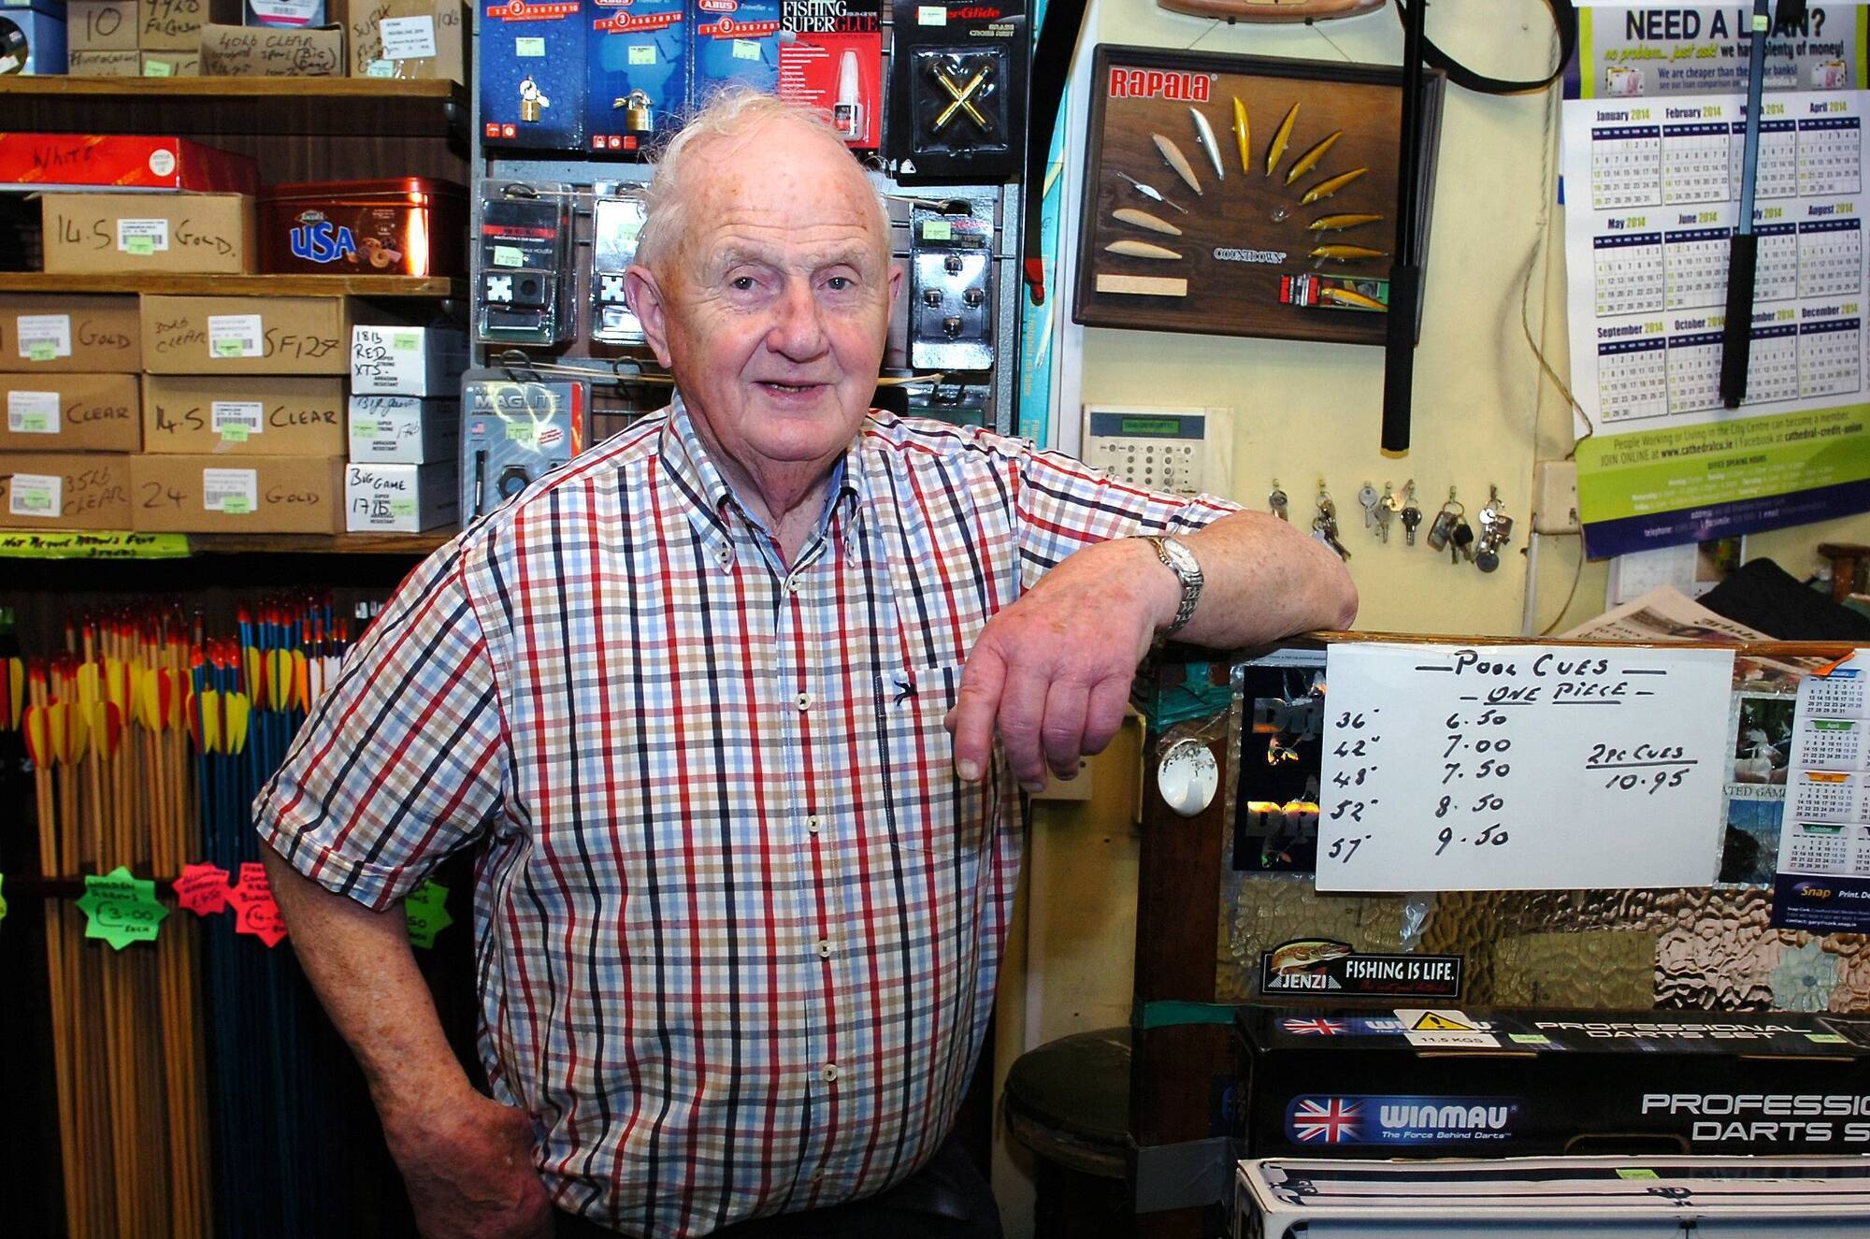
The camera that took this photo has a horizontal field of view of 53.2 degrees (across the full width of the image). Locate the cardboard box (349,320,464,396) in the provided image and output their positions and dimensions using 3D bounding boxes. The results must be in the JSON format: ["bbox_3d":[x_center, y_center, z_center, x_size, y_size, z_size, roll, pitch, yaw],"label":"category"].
[{"bbox_3d":[-0.563,-0.281,2.039,0.075,0.072,0.220,1,8,0],"label":"cardboard box"}]

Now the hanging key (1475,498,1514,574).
[{"bbox_3d":[0.668,-0.101,2.242,0.047,0.089,0.026,1,7,1],"label":"hanging key"}]

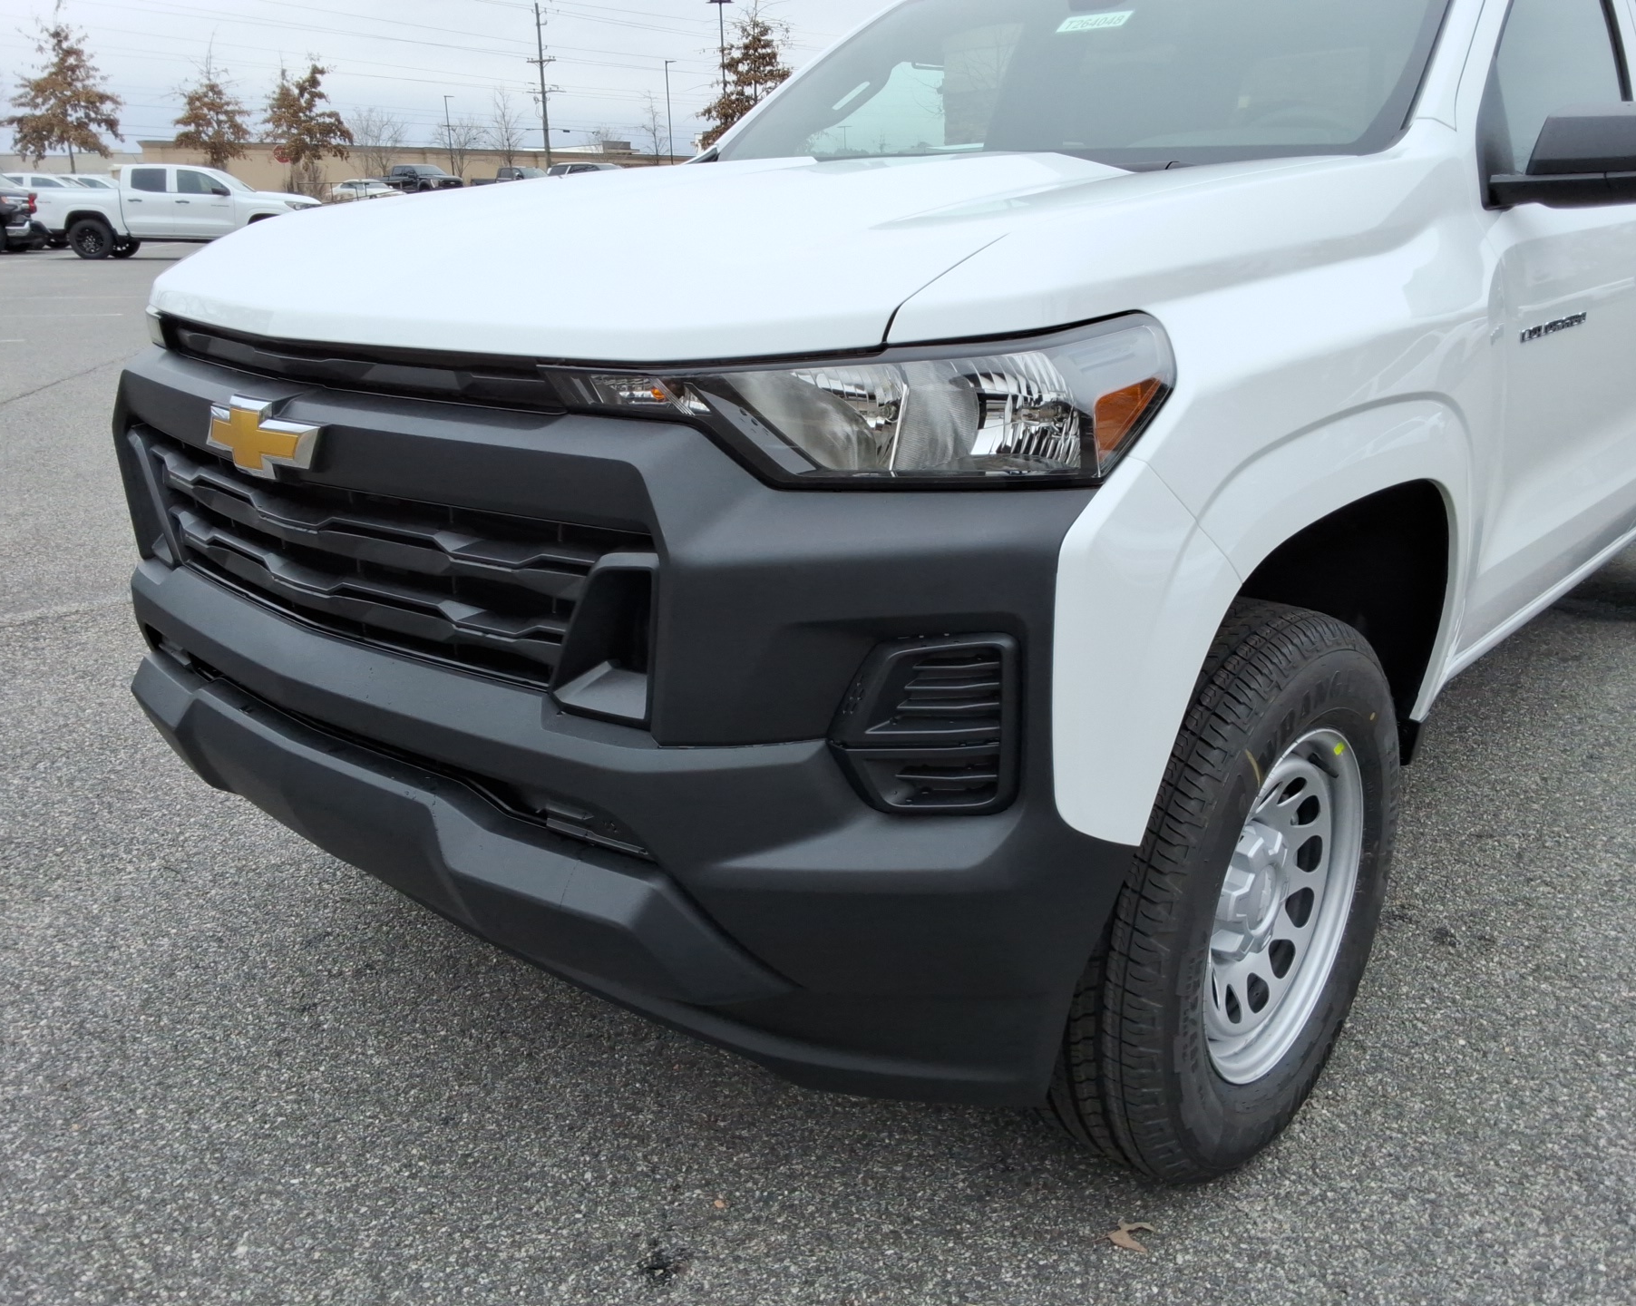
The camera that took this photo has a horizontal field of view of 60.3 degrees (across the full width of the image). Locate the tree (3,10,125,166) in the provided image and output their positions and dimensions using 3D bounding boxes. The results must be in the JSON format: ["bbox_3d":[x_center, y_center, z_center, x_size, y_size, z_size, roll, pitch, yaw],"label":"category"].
[{"bbox_3d":[-22.010,-15.299,41.077,3.510,6.580,3.510,-10,20,-25],"label":"tree"}]

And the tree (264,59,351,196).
[{"bbox_3d":[-18.515,-18.204,50.776,3.220,5.840,3.220,-7,19,-18],"label":"tree"}]

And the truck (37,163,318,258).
[{"bbox_3d":[-12.500,-8.710,27.820,5.410,1.800,1.920,-4,18,-7],"label":"truck"}]

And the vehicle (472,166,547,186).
[{"bbox_3d":[-15.567,-24.025,72.558,5.700,1.900,2.000,14,24,39],"label":"vehicle"}]

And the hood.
[{"bbox_3d":[-0.213,-0.606,2.034,1.480,0.230,1.300,14,24,40],"label":"hood"}]

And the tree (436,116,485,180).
[{"bbox_3d":[-21.502,-29.274,84.547,2.960,5.640,2.960,-5,19,-12],"label":"tree"}]

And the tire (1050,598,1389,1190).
[{"bbox_3d":[0.520,0.297,1.878,0.260,0.755,0.755,14,24,40],"label":"tire"}]

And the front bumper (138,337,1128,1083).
[{"bbox_3d":[-0.525,-0.007,1.851,1.870,0.770,0.480,14,24,40],"label":"front bumper"}]

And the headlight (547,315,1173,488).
[{"bbox_3d":[0.033,-0.246,1.381,0.510,0.160,0.360,14,24,40],"label":"headlight"}]

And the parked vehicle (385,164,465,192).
[{"bbox_3d":[-20.333,-24.114,72.433,2.030,1.950,5.880,-18,24,-40],"label":"parked vehicle"}]

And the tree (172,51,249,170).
[{"bbox_3d":[-21.497,-17.928,49.693,2.770,6.130,2.770,-8,19,-21],"label":"tree"}]

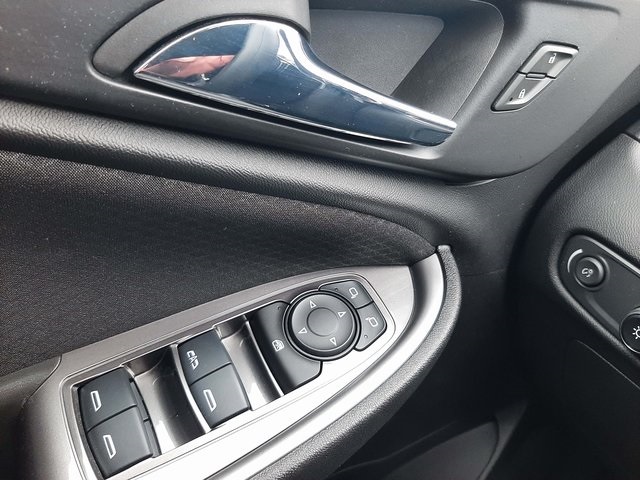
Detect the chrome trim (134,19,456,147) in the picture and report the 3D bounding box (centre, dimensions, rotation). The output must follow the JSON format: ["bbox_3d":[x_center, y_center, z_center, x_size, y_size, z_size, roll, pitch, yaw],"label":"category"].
[{"bbox_3d":[-0.003,-0.071,0.227,0.158,0.042,0.028,4,39,-26],"label":"chrome trim"}]

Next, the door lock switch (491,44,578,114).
[{"bbox_3d":[0.111,-0.086,0.253,0.026,0.046,0.010,14,34,-33],"label":"door lock switch"}]

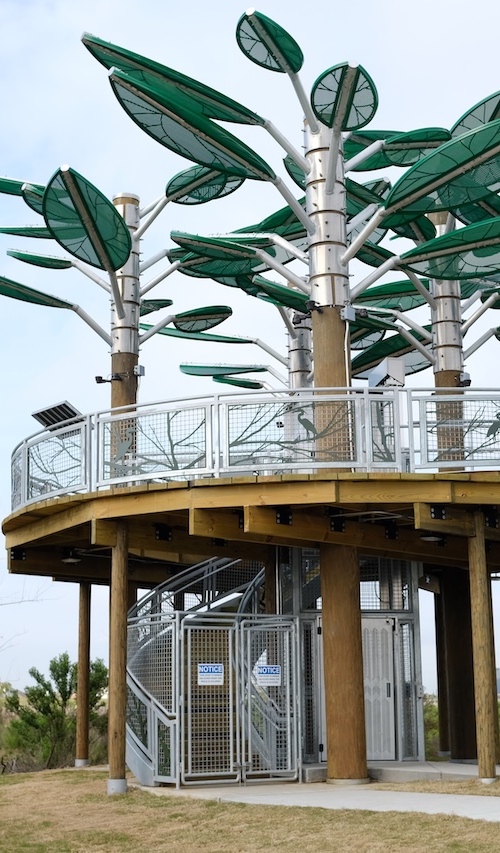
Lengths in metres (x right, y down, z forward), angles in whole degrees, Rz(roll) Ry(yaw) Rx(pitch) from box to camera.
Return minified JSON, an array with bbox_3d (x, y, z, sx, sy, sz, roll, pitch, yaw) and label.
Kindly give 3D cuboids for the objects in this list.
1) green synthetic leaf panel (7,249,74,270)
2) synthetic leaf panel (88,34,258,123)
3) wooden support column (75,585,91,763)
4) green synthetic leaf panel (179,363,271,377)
[{"bbox_3d":[-3.769,-3.054,22.498,1.310,0.170,0.880,11,-6,12],"label":"green synthetic leaf panel"},{"bbox_3d":[-1.048,-4.689,17.065,2.664,0.230,1.200,21,-3,-15],"label":"synthetic leaf panel"},{"bbox_3d":[-2.831,4.142,21.111,0.235,3.079,0.235,1,-12,-8],"label":"wooden support column"},{"bbox_3d":[-0.541,-1.104,24.935,1.200,0.230,2.647,-10,10,-41],"label":"green synthetic leaf panel"}]

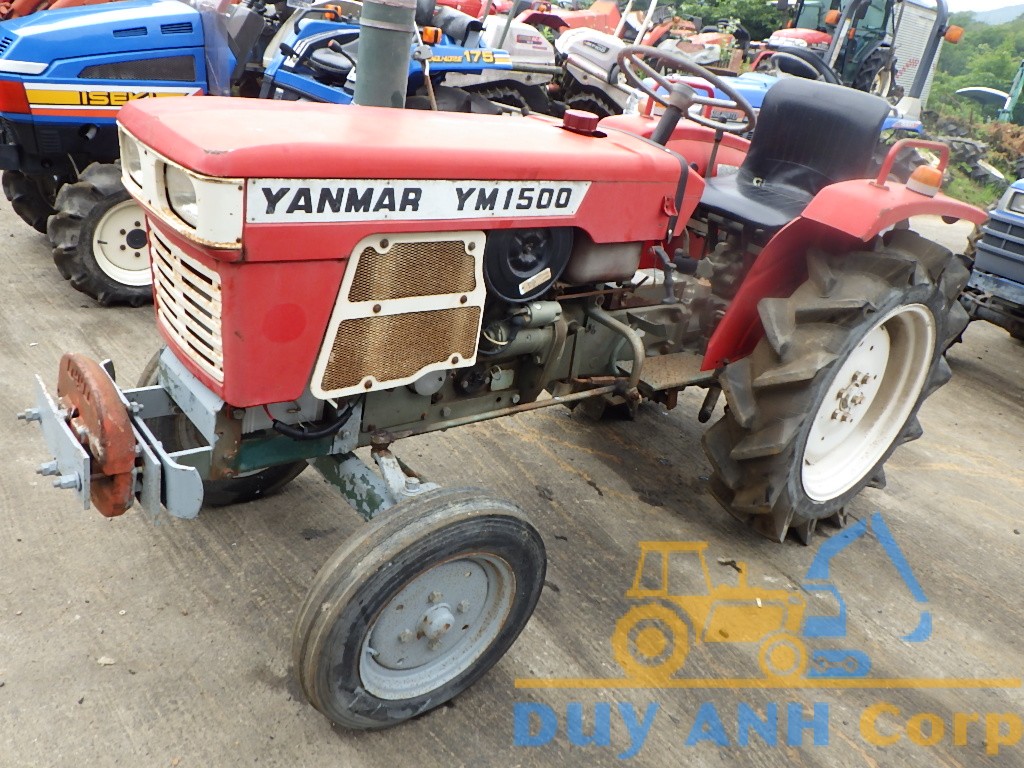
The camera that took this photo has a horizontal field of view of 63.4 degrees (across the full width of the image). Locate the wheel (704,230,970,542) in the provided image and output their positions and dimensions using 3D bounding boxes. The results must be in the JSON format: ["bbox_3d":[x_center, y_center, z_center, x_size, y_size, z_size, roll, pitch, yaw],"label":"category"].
[{"bbox_3d":[0.949,0.024,2.371,0.966,0.966,0.200,-10,32,-38],"label":"wheel"}]

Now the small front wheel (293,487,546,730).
[{"bbox_3d":[-0.157,0.430,1.562,0.535,0.535,0.108,-9,32,-37],"label":"small front wheel"}]

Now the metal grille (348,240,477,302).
[{"bbox_3d":[-0.171,-0.206,1.488,0.280,0.107,0.015,-10,32,-38],"label":"metal grille"}]

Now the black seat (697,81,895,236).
[{"bbox_3d":[0.735,-0.651,2.328,0.490,0.375,0.430,-10,32,-38],"label":"black seat"}]

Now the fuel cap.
[{"bbox_3d":[0.154,-0.583,1.834,0.078,0.036,0.078,9,25,-4],"label":"fuel cap"}]

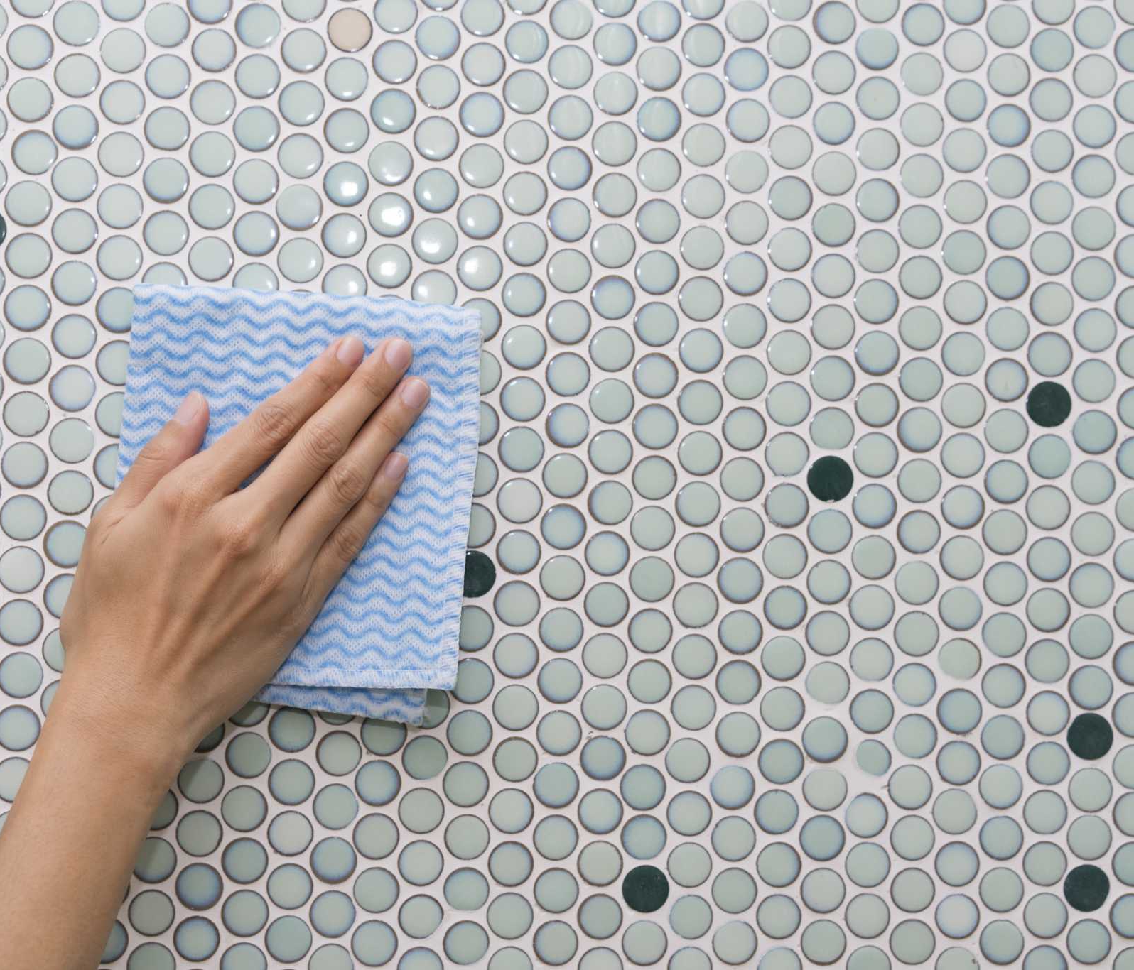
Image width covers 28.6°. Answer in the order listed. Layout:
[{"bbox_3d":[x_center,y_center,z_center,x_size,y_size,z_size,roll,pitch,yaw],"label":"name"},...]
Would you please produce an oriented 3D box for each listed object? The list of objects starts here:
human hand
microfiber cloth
[{"bbox_3d":[-0.124,0.014,0.856,0.096,0.188,0.050,36,-3,-2],"label":"human hand"},{"bbox_3d":[-0.108,0.006,0.877,0.140,0.167,0.015,5,-2,-3],"label":"microfiber cloth"}]

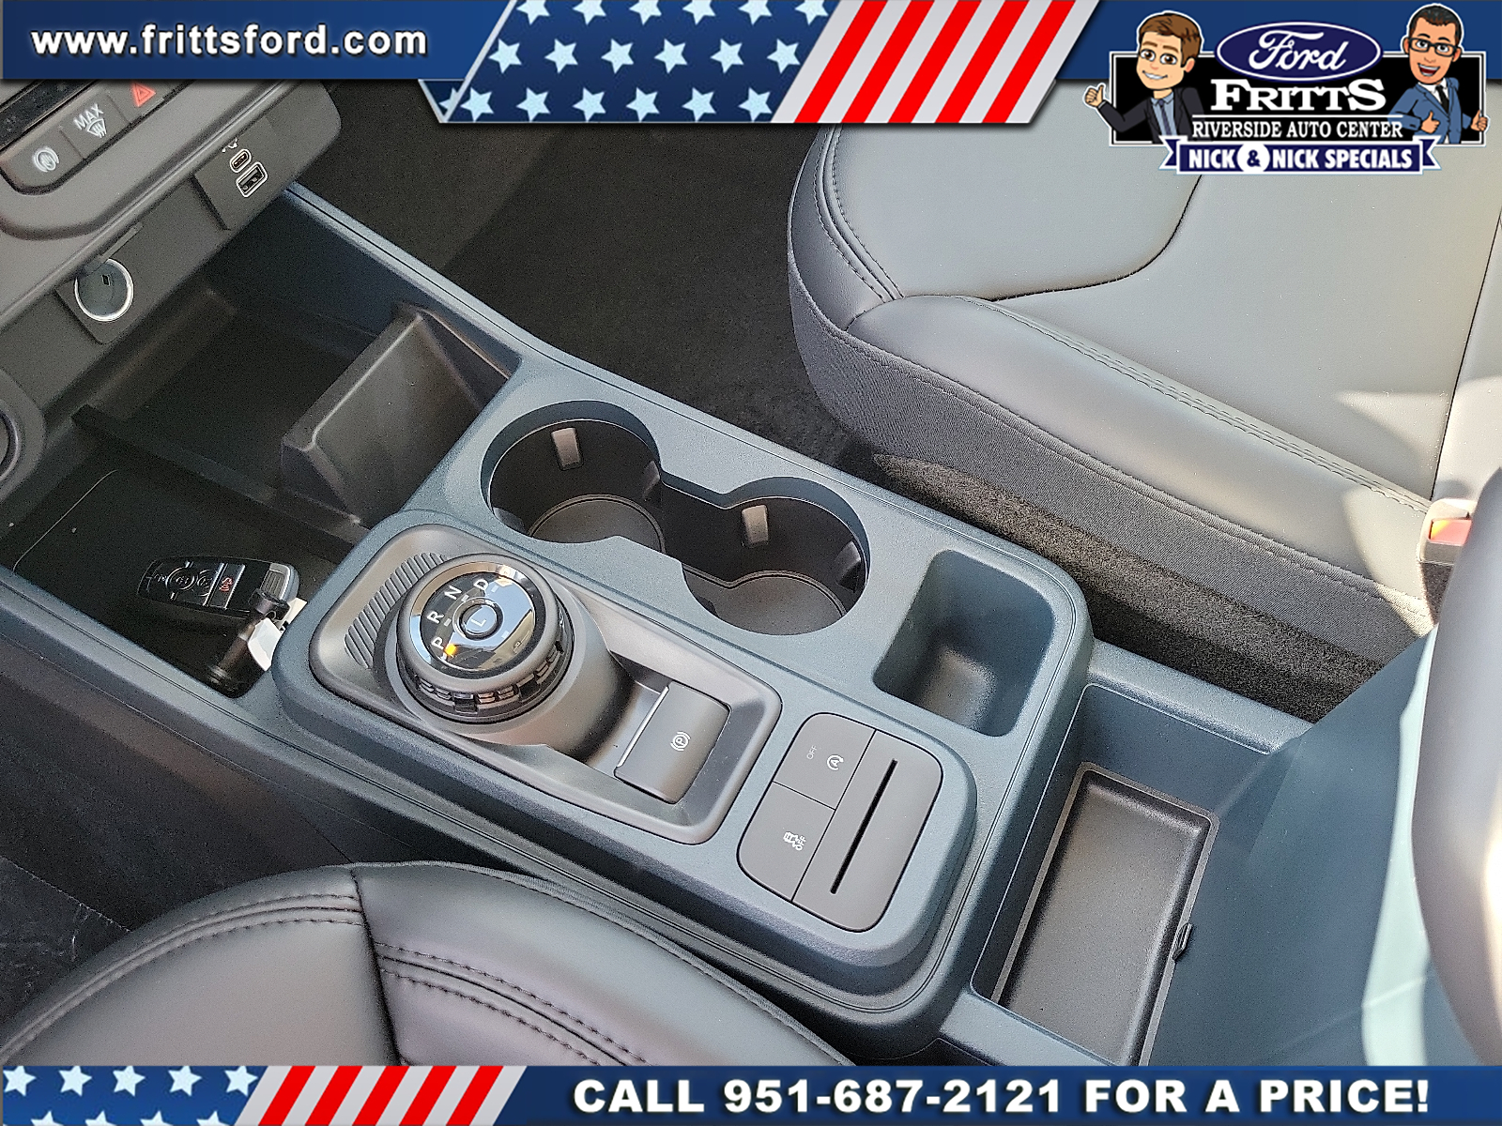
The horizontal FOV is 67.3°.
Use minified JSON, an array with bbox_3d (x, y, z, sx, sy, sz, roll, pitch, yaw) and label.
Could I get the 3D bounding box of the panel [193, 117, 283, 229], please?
[{"bbox_3d":[-0.237,-0.183,0.521,0.012,0.033,0.048,17,57,24],"label":"panel"}]

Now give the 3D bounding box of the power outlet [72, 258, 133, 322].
[{"bbox_3d":[-0.278,-0.117,0.479,0.014,0.026,0.026,17,57,24],"label":"power outlet"}]

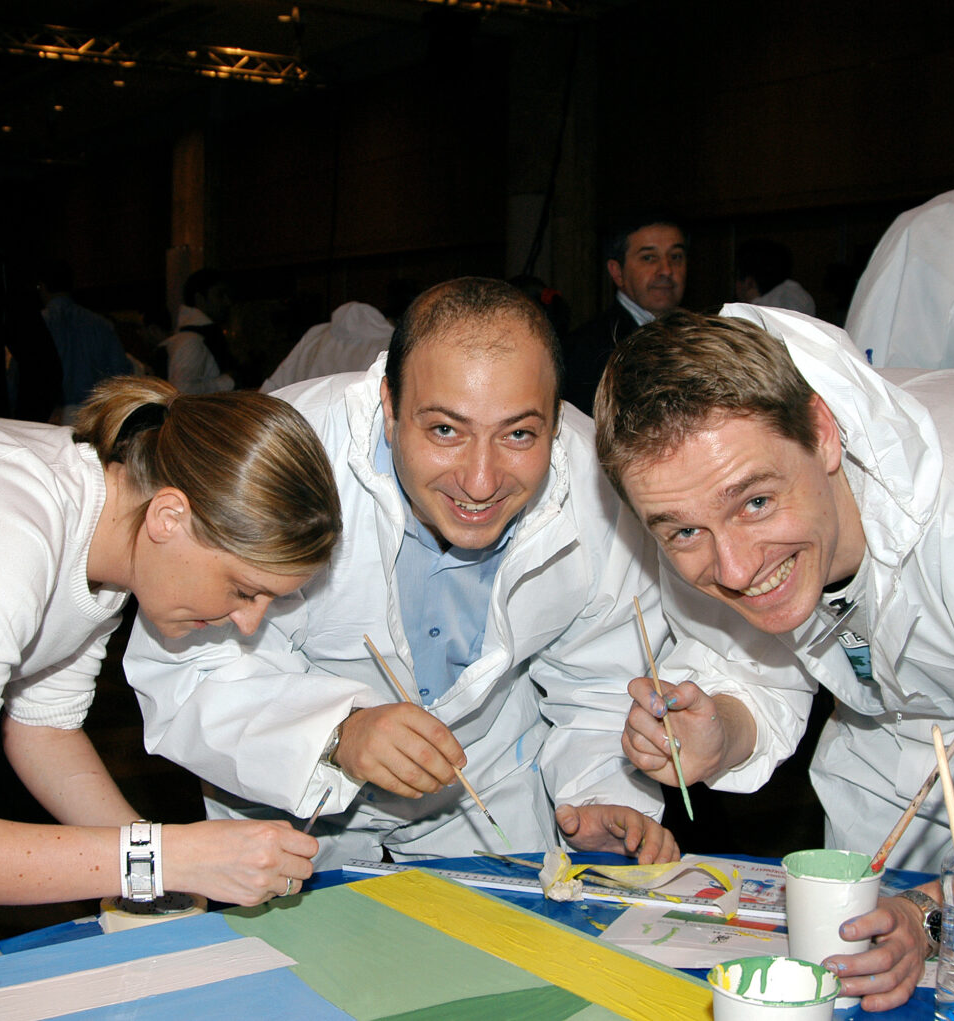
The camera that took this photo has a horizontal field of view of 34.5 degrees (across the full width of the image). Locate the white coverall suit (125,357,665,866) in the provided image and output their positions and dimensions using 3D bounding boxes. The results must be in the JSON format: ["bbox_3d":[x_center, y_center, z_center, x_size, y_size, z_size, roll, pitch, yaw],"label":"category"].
[{"bbox_3d":[-0.085,0.430,1.690,0.570,1.180,0.660,-1,5,-6],"label":"white coverall suit"}]

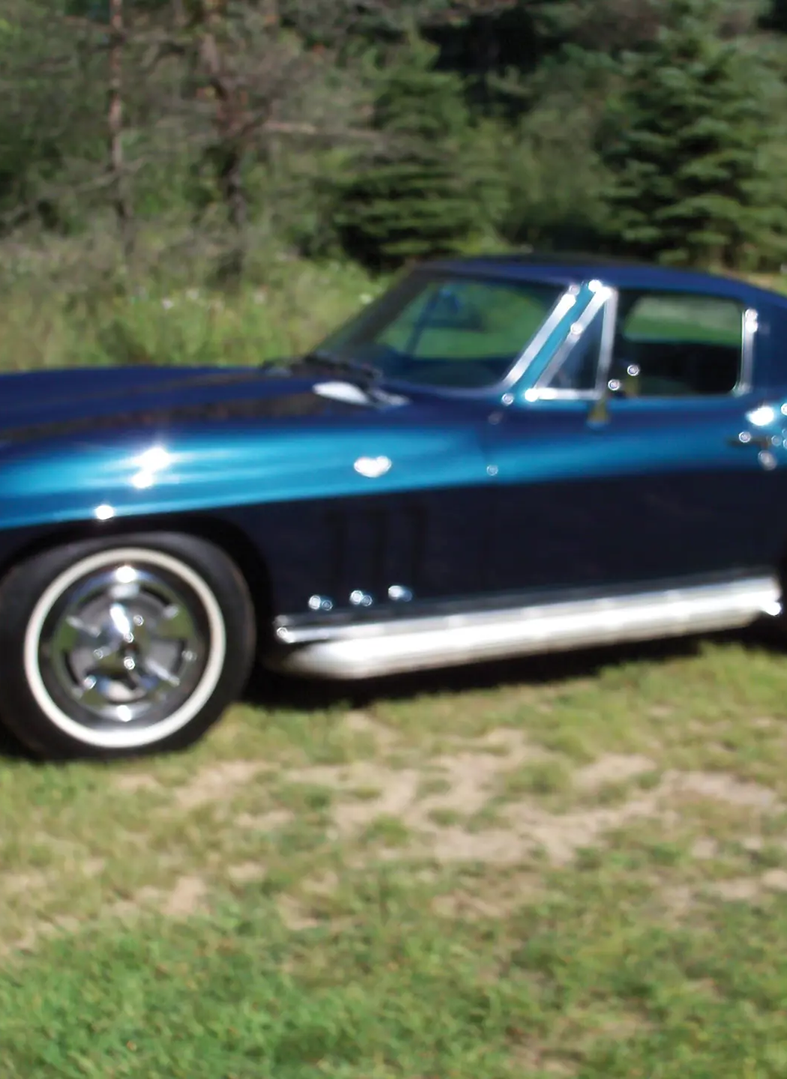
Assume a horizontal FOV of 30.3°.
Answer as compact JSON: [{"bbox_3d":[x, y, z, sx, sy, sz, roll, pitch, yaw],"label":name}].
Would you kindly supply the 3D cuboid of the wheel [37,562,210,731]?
[{"bbox_3d":[-0.687,0.259,3.673,0.430,0.430,0.130,-3,13,-22],"label":"wheel"}]

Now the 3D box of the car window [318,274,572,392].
[{"bbox_3d":[0.071,-0.690,4.712,0.600,0.140,1.340,-41,26,-13],"label":"car window"}]

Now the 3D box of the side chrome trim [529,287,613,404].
[{"bbox_3d":[0.531,-0.581,4.257,0.390,0.350,0.060,-4,-11,-27],"label":"side chrome trim"}]

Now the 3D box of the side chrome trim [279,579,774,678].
[{"bbox_3d":[0.431,0.233,4.166,1.700,0.190,0.130,-4,13,-27],"label":"side chrome trim"}]

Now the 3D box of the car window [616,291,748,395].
[{"bbox_3d":[0.876,-0.591,4.428,0.510,0.330,0.050,-4,-11,-27],"label":"car window"}]

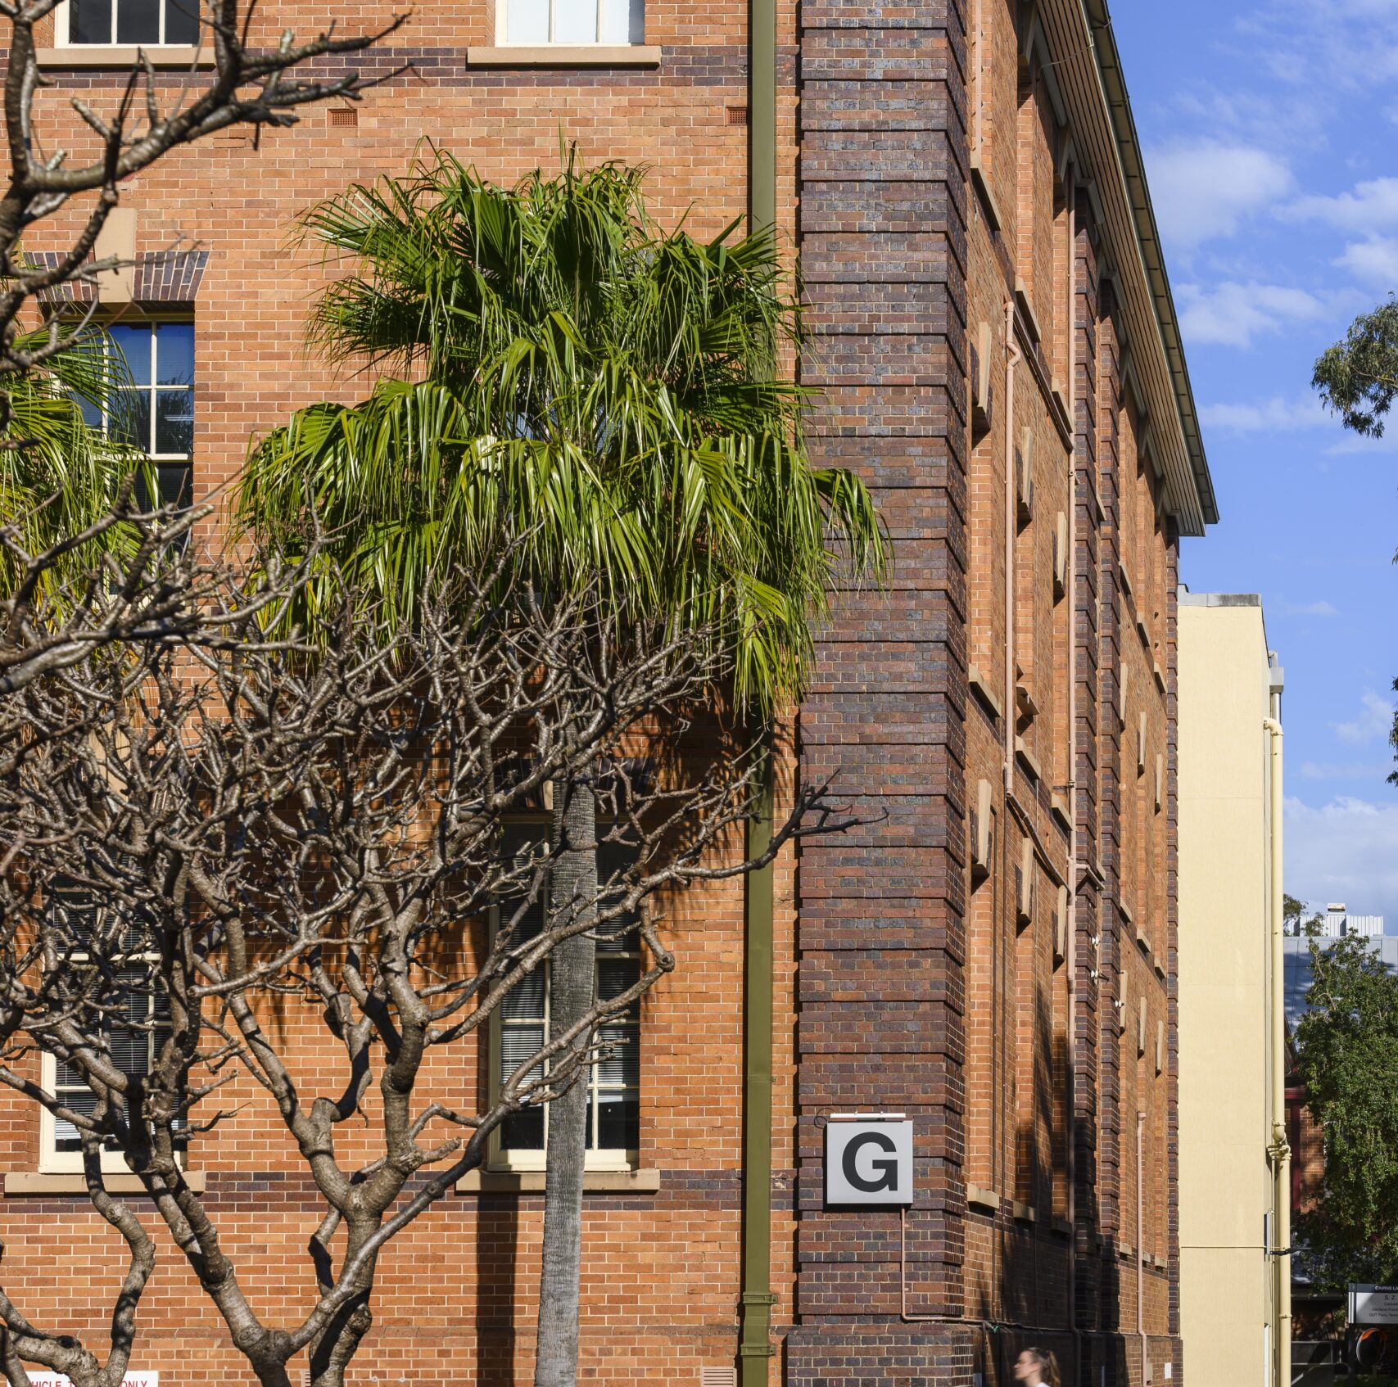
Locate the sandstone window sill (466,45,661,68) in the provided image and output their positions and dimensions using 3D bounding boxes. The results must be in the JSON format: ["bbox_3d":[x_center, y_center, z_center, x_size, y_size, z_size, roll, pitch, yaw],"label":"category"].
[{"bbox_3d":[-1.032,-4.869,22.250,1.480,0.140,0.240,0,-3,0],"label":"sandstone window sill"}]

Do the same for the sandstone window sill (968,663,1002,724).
[{"bbox_3d":[2.388,-0.014,24.300,0.220,0.150,1.400,-1,-3,13],"label":"sandstone window sill"}]

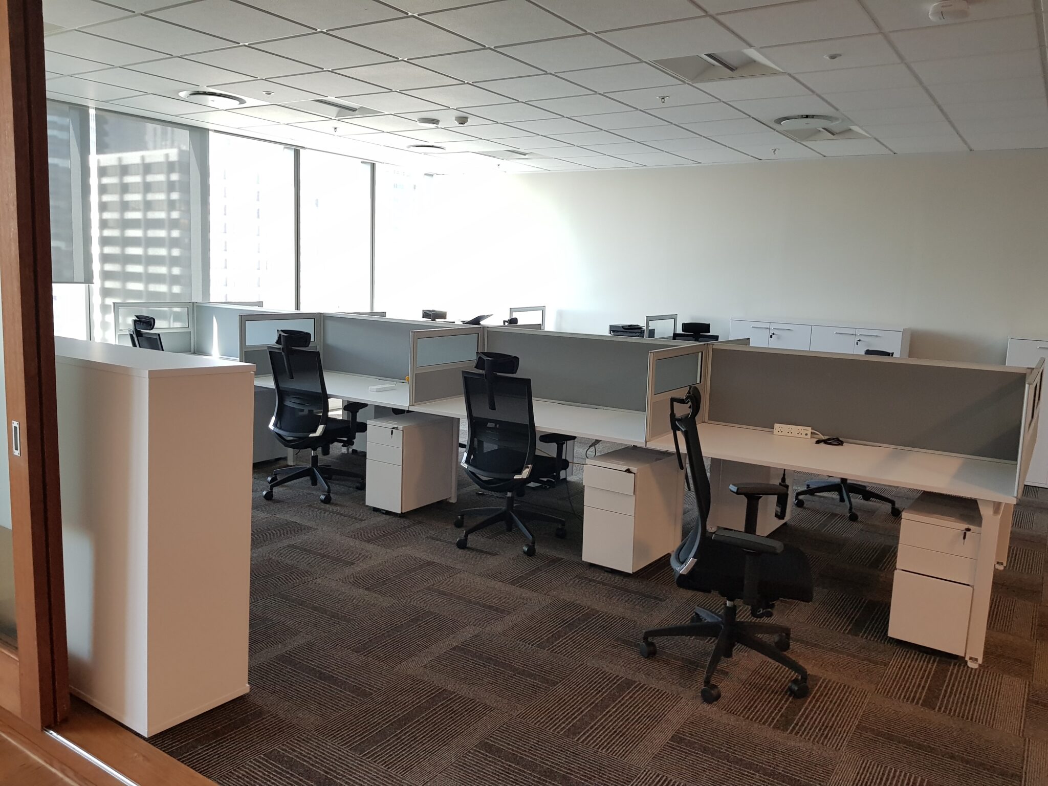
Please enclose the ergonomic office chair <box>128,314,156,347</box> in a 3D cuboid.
[{"bbox_3d":[-2.745,-0.058,6.181,0.660,1.130,0.660,9,11,34],"label":"ergonomic office chair"}]

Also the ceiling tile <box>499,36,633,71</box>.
[{"bbox_3d":[0.236,-1.775,4.137,0.600,0.020,0.600,8,10,34],"label":"ceiling tile"}]

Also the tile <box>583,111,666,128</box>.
[{"bbox_3d":[0.722,-2.050,5.912,0.600,0.020,0.600,8,11,33],"label":"tile"}]

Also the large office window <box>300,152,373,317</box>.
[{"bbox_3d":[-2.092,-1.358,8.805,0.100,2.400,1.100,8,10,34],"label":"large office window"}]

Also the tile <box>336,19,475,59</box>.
[{"bbox_3d":[-0.595,-1.812,3.996,0.595,0.020,0.595,8,11,33],"label":"tile"}]

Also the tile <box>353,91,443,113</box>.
[{"bbox_3d":[-0.938,-2.092,5.655,0.590,0.020,0.590,8,11,33],"label":"tile"}]

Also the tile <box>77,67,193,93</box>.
[{"bbox_3d":[-2.588,-2.086,5.278,0.590,0.020,0.590,8,10,33],"label":"tile"}]

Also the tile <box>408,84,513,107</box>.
[{"bbox_3d":[-0.427,-1.986,5.275,0.600,0.020,0.600,8,10,34],"label":"tile"}]

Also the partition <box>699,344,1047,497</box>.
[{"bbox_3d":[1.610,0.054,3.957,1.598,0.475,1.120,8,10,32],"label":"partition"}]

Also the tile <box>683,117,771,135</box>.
[{"bbox_3d":[1.562,-2.062,6.151,0.595,0.020,0.595,8,11,33],"label":"tile"}]

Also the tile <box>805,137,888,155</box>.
[{"bbox_3d":[2.847,-2.169,6.933,0.590,0.020,0.930,8,11,33],"label":"tile"}]

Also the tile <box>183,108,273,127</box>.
[{"bbox_3d":[-2.459,-2.303,6.606,0.590,0.020,0.590,8,11,33],"label":"tile"}]

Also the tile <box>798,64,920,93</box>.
[{"bbox_3d":[1.905,-1.799,4.511,0.590,0.020,0.590,8,10,33],"label":"tile"}]

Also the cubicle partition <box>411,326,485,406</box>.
[{"bbox_3d":[-0.478,-0.185,5.038,0.035,0.465,0.733,8,10,32],"label":"cubicle partition"}]

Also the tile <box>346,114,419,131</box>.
[{"bbox_3d":[-1.104,-2.217,6.442,0.590,0.020,0.590,8,10,33],"label":"tile"}]

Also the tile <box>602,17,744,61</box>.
[{"bbox_3d":[0.742,-1.736,3.844,0.590,0.020,0.590,8,10,33],"label":"tile"}]

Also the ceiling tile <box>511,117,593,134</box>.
[{"bbox_3d":[0.232,-2.167,6.359,0.600,0.020,0.600,8,10,33],"label":"ceiling tile"}]

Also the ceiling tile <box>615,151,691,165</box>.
[{"bbox_3d":[1.218,-2.310,7.688,0.600,0.020,0.600,8,11,33],"label":"ceiling tile"}]

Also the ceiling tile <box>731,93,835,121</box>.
[{"bbox_3d":[1.713,-1.906,5.251,0.600,0.020,0.600,8,11,33],"label":"ceiling tile"}]

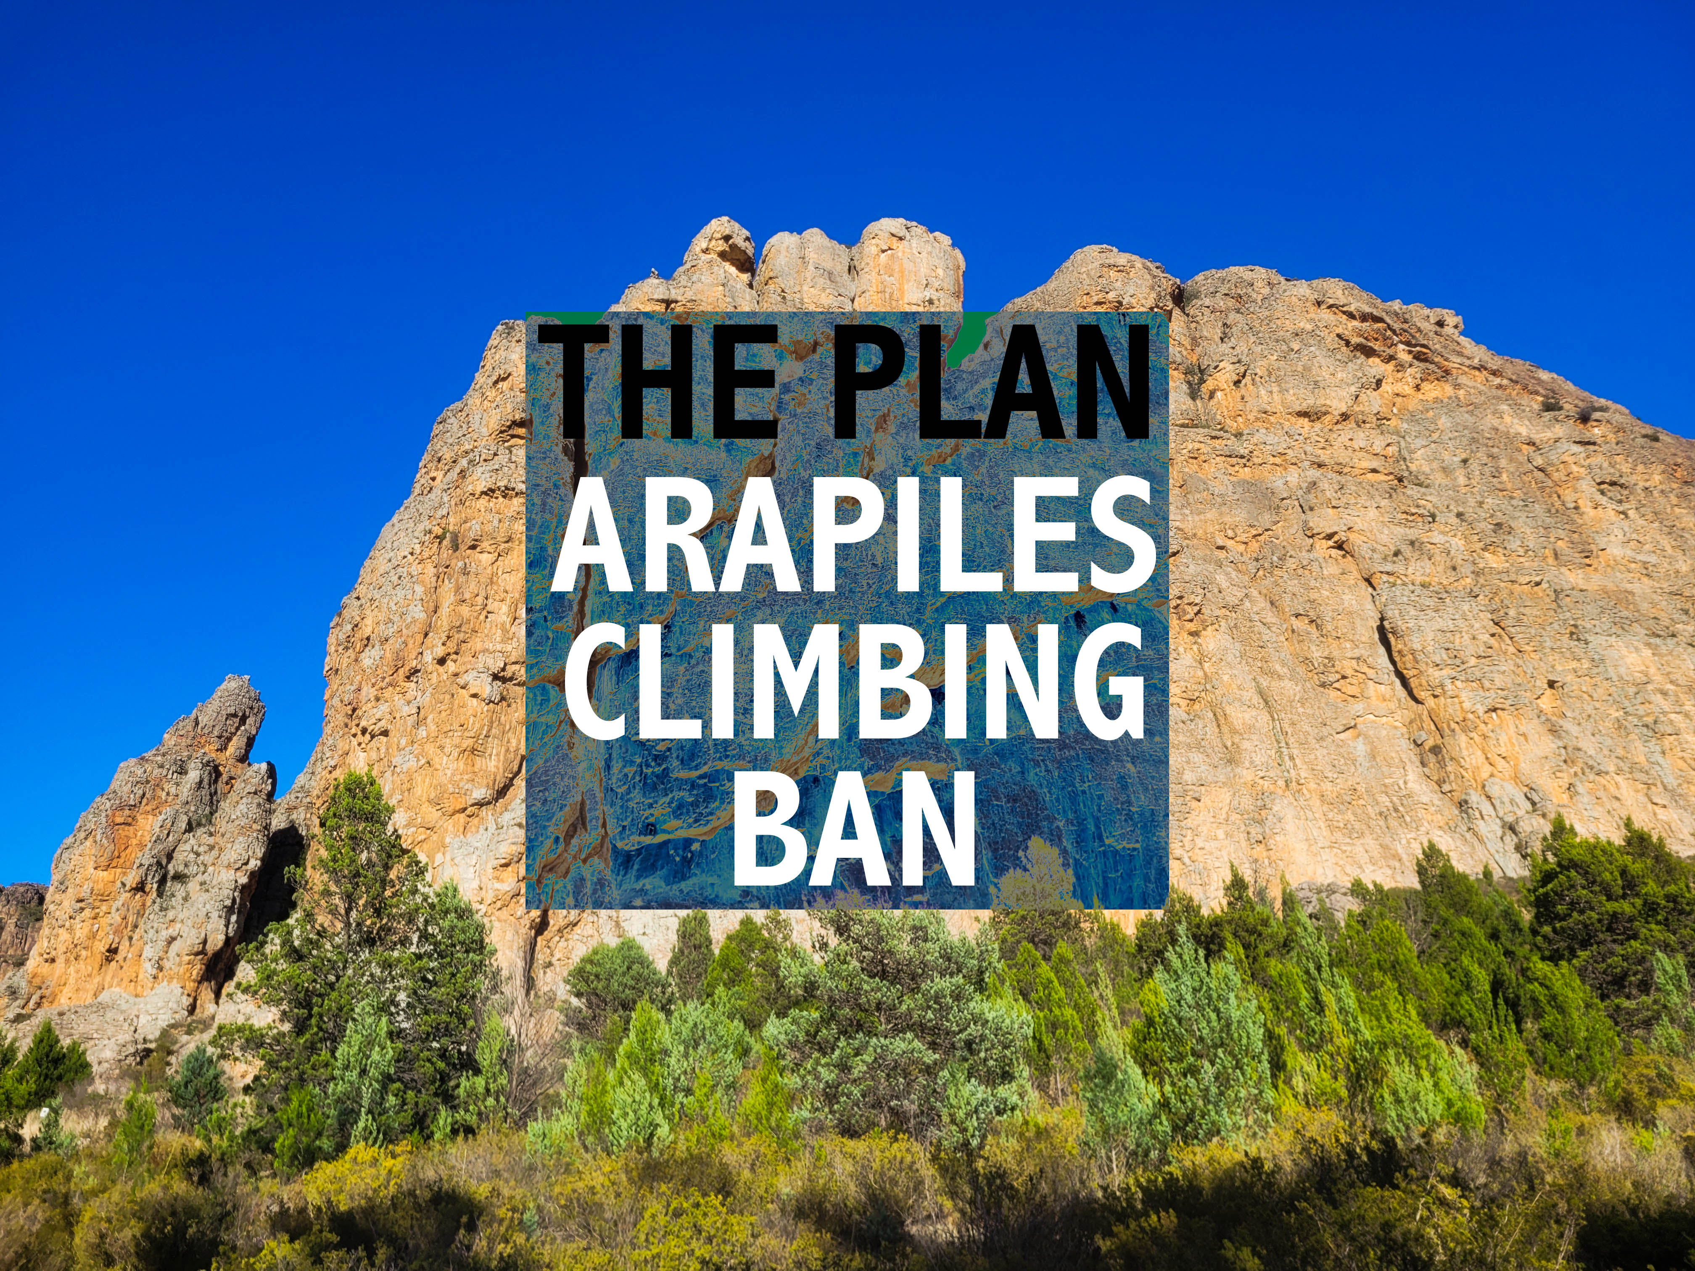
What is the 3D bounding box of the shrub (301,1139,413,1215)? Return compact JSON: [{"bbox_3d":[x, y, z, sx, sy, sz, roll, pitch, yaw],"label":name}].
[{"bbox_3d":[-6.290,6.994,16.300,1.450,1.000,1.300,-9,22,-24],"label":"shrub"}]

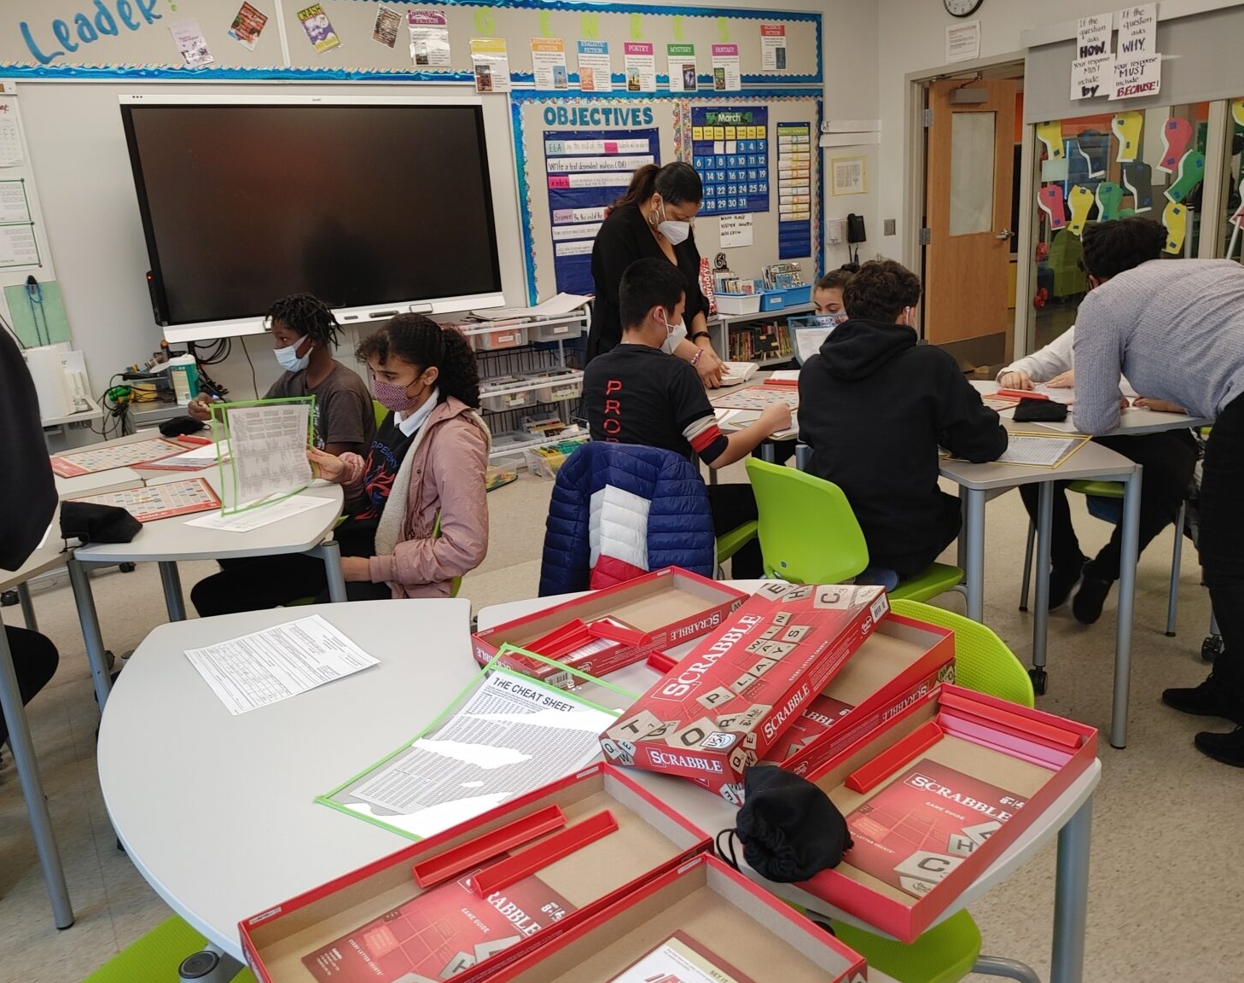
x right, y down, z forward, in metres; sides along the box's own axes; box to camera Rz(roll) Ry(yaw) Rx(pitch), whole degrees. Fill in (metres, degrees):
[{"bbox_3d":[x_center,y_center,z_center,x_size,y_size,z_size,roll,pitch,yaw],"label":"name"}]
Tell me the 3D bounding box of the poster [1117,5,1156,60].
[{"bbox_3d":[2.833,-2.526,5.421,0.010,0.280,0.218,-12,17,-27],"label":"poster"}]

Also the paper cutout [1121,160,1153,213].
[{"bbox_3d":[2.899,-1.709,5.531,0.010,0.284,0.181,-13,18,-29],"label":"paper cutout"}]

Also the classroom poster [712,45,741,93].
[{"bbox_3d":[0.676,-2.698,6.274,0.214,0.279,0.008,-13,18,-29],"label":"classroom poster"}]

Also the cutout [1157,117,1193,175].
[{"bbox_3d":[3.063,-1.913,5.448,0.010,0.290,0.185,-12,17,-27],"label":"cutout"}]

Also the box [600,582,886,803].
[{"bbox_3d":[0.166,0.223,1.231,0.186,0.039,0.395,-5,19,42],"label":"box"}]

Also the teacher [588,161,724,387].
[{"bbox_3d":[0.140,-0.456,3.797,0.460,1.560,0.450,11,21,43],"label":"teacher"}]

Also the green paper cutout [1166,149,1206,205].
[{"bbox_3d":[3.163,-1.764,5.527,0.006,0.290,0.190,-14,38,-30],"label":"green paper cutout"}]

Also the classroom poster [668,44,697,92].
[{"bbox_3d":[0.385,-2.665,6.186,0.219,0.281,0.008,-14,18,-30],"label":"classroom poster"}]

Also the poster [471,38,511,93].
[{"bbox_3d":[-0.776,-2.524,5.825,0.222,0.292,0.010,-12,17,-27],"label":"poster"}]

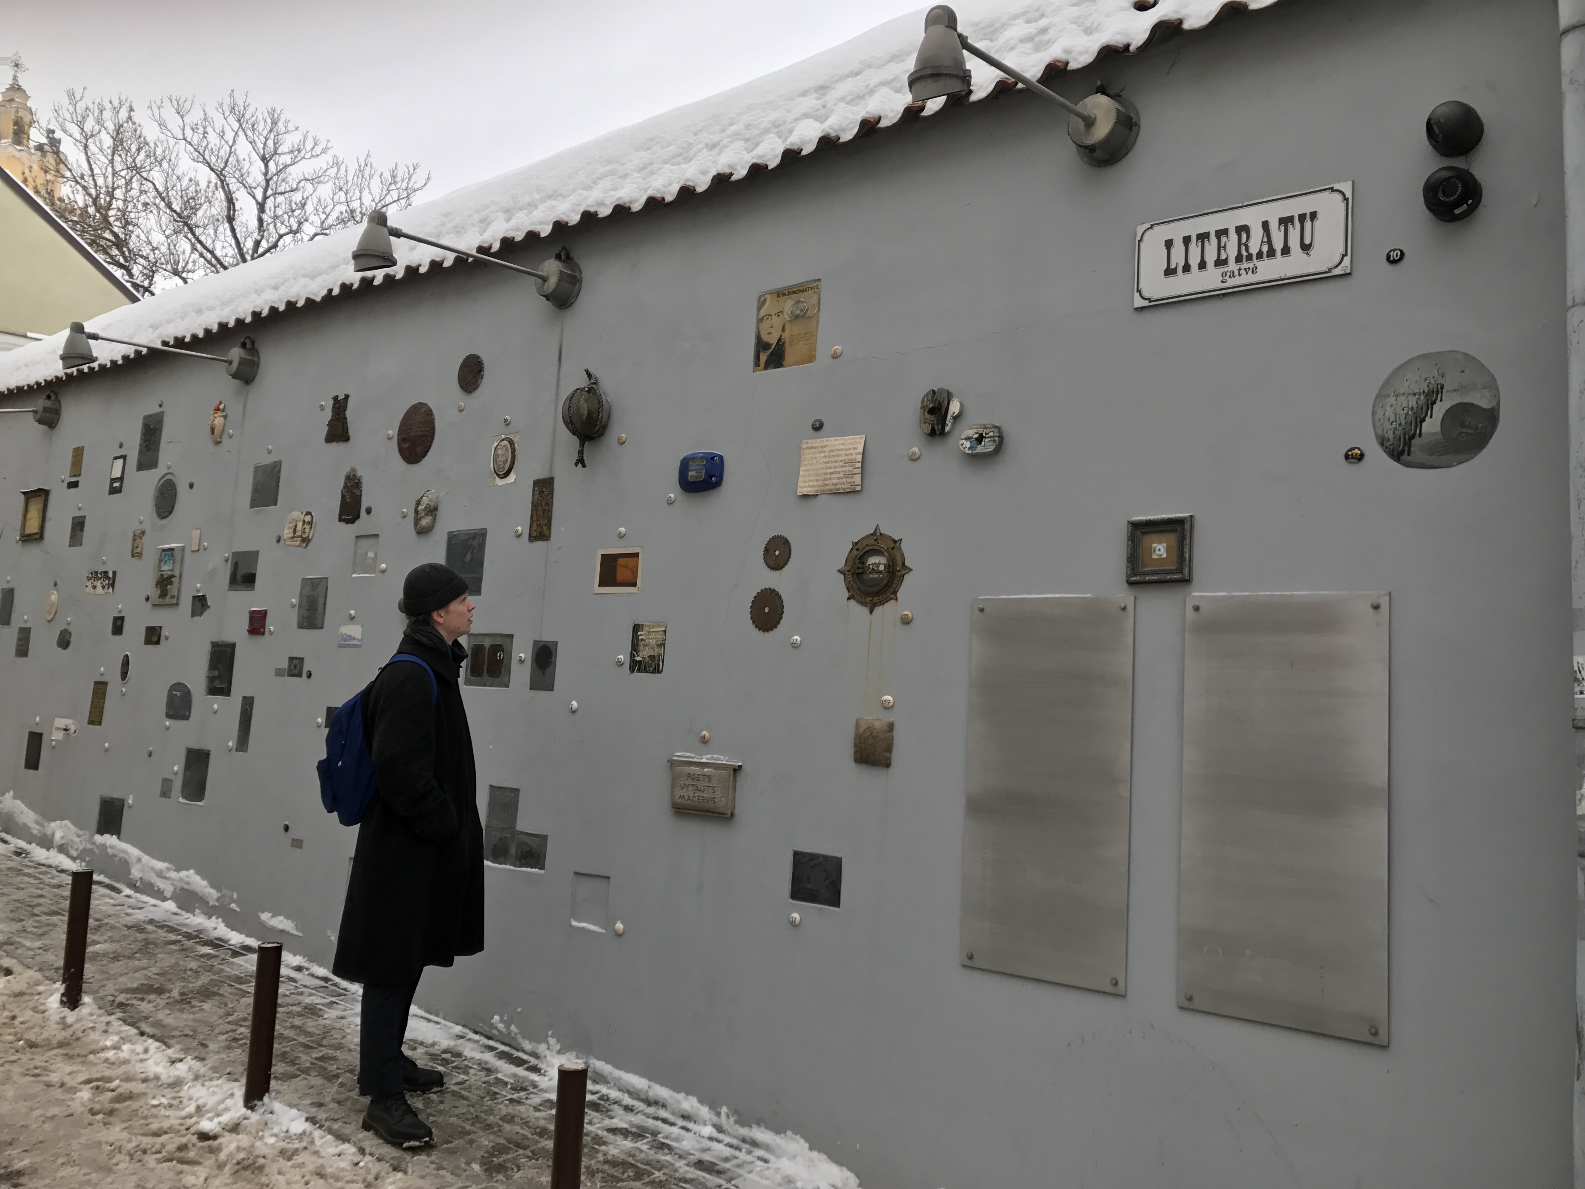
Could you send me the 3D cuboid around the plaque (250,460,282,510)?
[{"bbox_3d":[-2.644,-0.548,6.461,0.258,0.228,0.020,-1,-6,38],"label":"plaque"}]

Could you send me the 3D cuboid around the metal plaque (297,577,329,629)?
[{"bbox_3d":[-2.313,0.043,6.188,0.224,0.246,0.020,-1,-7,38],"label":"metal plaque"}]

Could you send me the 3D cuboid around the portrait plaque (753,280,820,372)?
[{"bbox_3d":[-0.020,-0.941,4.522,0.277,0.294,0.020,-1,-7,38],"label":"portrait plaque"}]

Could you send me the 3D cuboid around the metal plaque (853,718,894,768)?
[{"bbox_3d":[0.253,0.476,4.138,0.145,0.150,0.035,-1,-7,38],"label":"metal plaque"}]

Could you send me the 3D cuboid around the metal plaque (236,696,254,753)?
[{"bbox_3d":[-2.813,0.667,6.572,0.116,0.283,0.020,-1,-7,38],"label":"metal plaque"}]

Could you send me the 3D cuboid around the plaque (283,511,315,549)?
[{"bbox_3d":[-2.375,-0.308,6.206,0.276,0.185,0.025,-1,-6,38],"label":"plaque"}]

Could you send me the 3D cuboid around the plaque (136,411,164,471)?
[{"bbox_3d":[-3.809,-0.903,7.597,0.257,0.339,0.015,-1,-6,38],"label":"plaque"}]

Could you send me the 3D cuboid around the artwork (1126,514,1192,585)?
[{"bbox_3d":[1.001,-0.119,3.496,0.180,0.176,0.035,-1,-6,38],"label":"artwork"}]

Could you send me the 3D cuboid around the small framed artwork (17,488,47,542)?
[{"bbox_3d":[-5.023,-0.528,8.487,0.330,0.345,0.045,-1,-6,38],"label":"small framed artwork"}]

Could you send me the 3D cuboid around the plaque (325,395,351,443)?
[{"bbox_3d":[-2.262,-0.875,6.361,0.222,0.238,0.030,-1,-6,38],"label":"plaque"}]

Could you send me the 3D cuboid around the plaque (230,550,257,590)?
[{"bbox_3d":[-2.893,-0.124,6.736,0.272,0.208,0.020,-1,-7,38],"label":"plaque"}]

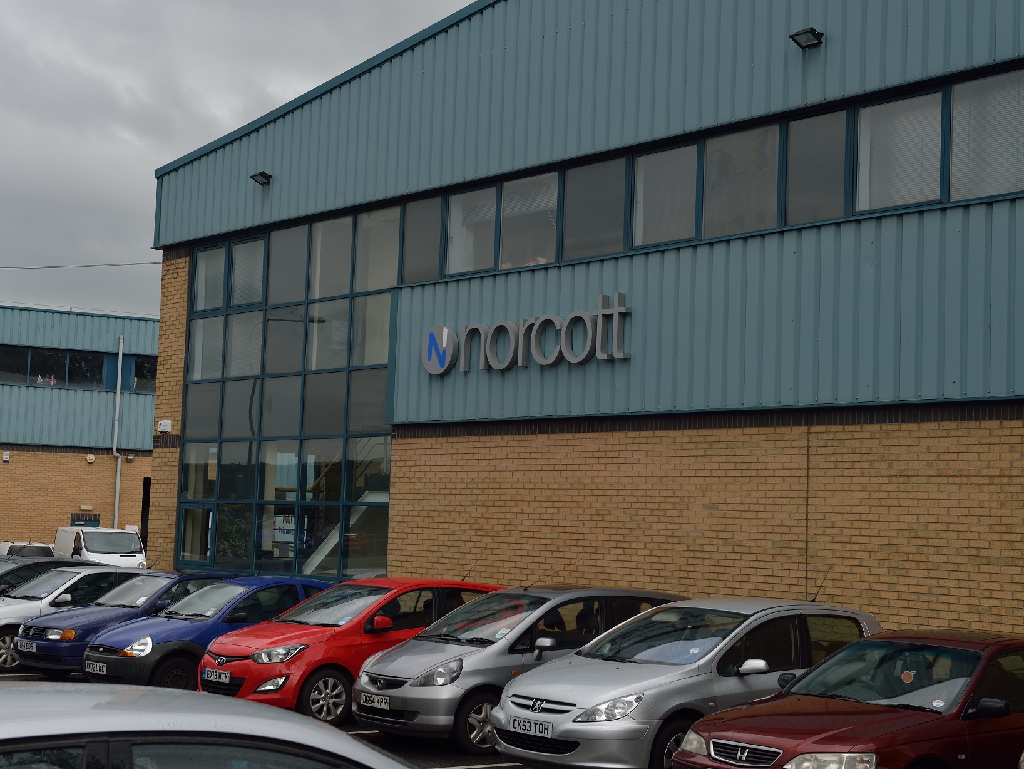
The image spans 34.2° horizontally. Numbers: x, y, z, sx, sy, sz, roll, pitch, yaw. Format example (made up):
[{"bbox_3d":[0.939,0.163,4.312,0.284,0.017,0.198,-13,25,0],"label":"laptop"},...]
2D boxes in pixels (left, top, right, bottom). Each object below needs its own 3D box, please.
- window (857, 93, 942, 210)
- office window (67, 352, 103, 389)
[{"bbox_3d":[3.932,-2.359,16.938,0.100,1.043,0.989,6,-6,-40],"label":"window"},{"bbox_3d":[-14.209,-0.470,55.400,1.170,1.200,0.100,4,-5,-32],"label":"office window"}]

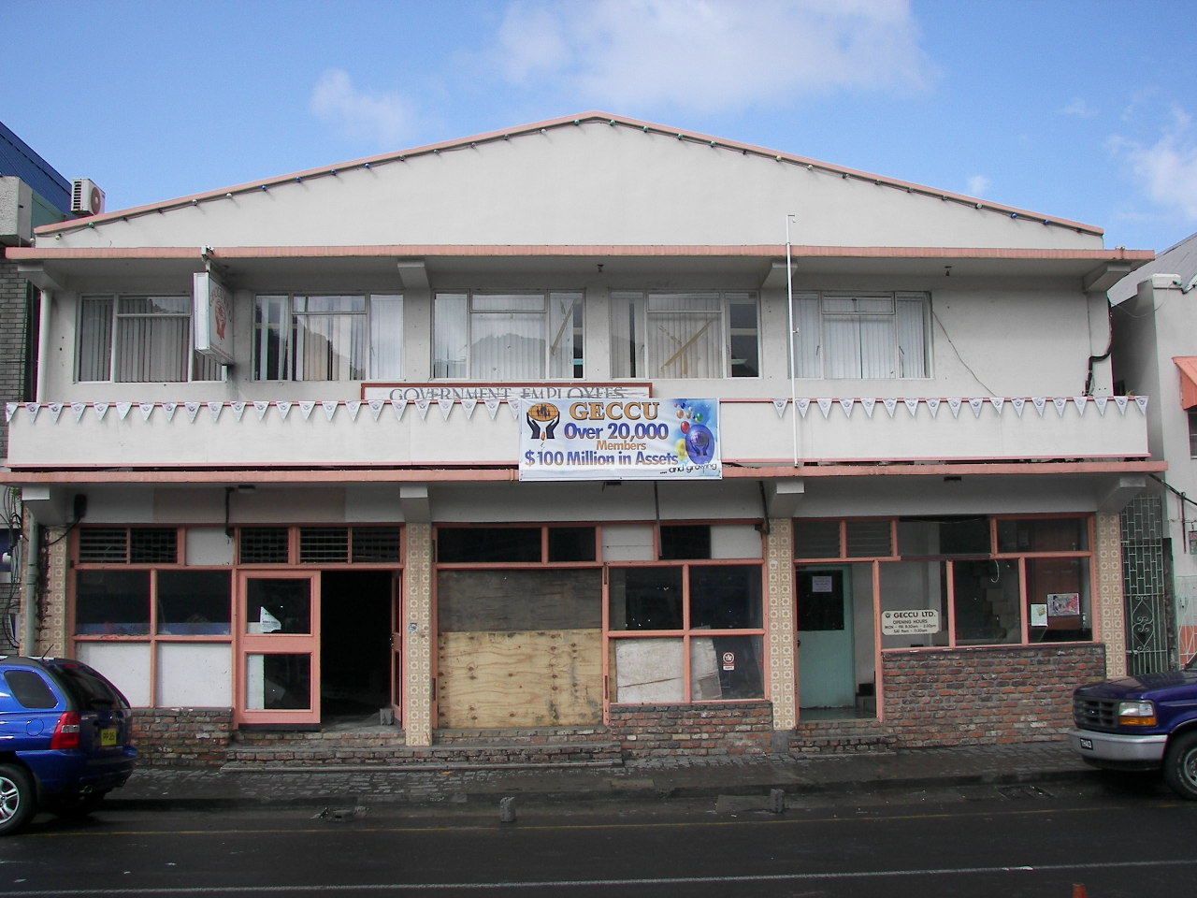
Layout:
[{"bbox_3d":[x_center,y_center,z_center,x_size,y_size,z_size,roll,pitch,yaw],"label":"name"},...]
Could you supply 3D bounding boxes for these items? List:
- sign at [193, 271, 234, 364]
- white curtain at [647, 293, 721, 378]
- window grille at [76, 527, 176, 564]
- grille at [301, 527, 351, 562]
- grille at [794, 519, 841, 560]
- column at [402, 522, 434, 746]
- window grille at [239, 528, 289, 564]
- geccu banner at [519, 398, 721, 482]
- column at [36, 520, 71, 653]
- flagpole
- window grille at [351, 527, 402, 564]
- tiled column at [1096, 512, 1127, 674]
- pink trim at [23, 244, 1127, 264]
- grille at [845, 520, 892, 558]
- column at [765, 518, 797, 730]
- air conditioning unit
[{"bbox_3d":[-4.561,-1.512,14.779,0.167,0.883,1.176,0,-6,-4],"label":"sign"},{"bbox_3d":[1.115,-1.466,16.194,0.963,1.122,0.080,0,-6,-3],"label":"white curtain"},{"bbox_3d":[-5.849,1.207,15.525,1.205,0.441,0.060,0,-6,-4],"label":"window grille"},{"bbox_3d":[-3.419,1.205,15.571,0.630,0.454,0.060,0,-6,-3],"label":"grille"},{"bbox_3d":[2.789,1.164,15.885,0.607,0.499,0.060,0,-6,-3],"label":"grille"},{"bbox_3d":[-2.228,2.303,15.557,0.324,2.732,0.310,0,-6,-3],"label":"column"},{"bbox_3d":[-4.186,1.217,15.643,0.594,0.445,0.060,0,-6,-4],"label":"window grille"},{"bbox_3d":[0.263,-0.107,14.662,2.382,0.969,0.030,0,-6,-3],"label":"geccu banner"},{"bbox_3d":[-6.661,2.287,15.317,0.316,2.707,0.320,0,-6,-4],"label":"column"},{"bbox_3d":[2.308,-1.307,14.862,0.050,3.044,0.050,0,-6,-3],"label":"flagpole"},{"bbox_3d":[-2.785,1.202,15.603,0.639,0.467,0.060,0,-6,-3],"label":"window grille"},{"bbox_3d":[6.635,2.163,16.281,0.323,2.646,0.320,0,-6,-4],"label":"tiled column"},{"bbox_3d":[-0.049,-2.354,15.003,13.816,0.132,0.120,0,-6,-3],"label":"pink trim"},{"bbox_3d":[3.514,1.178,16.198,0.618,0.479,0.060,0,-6,-4],"label":"grille"},{"bbox_3d":[2.313,2.240,15.964,0.308,2.664,0.320,0,-6,-4],"label":"column"},{"bbox_3d":[-8.875,-4.292,21.672,0.291,0.562,0.810,0,-6,-4],"label":"air conditioning unit"}]

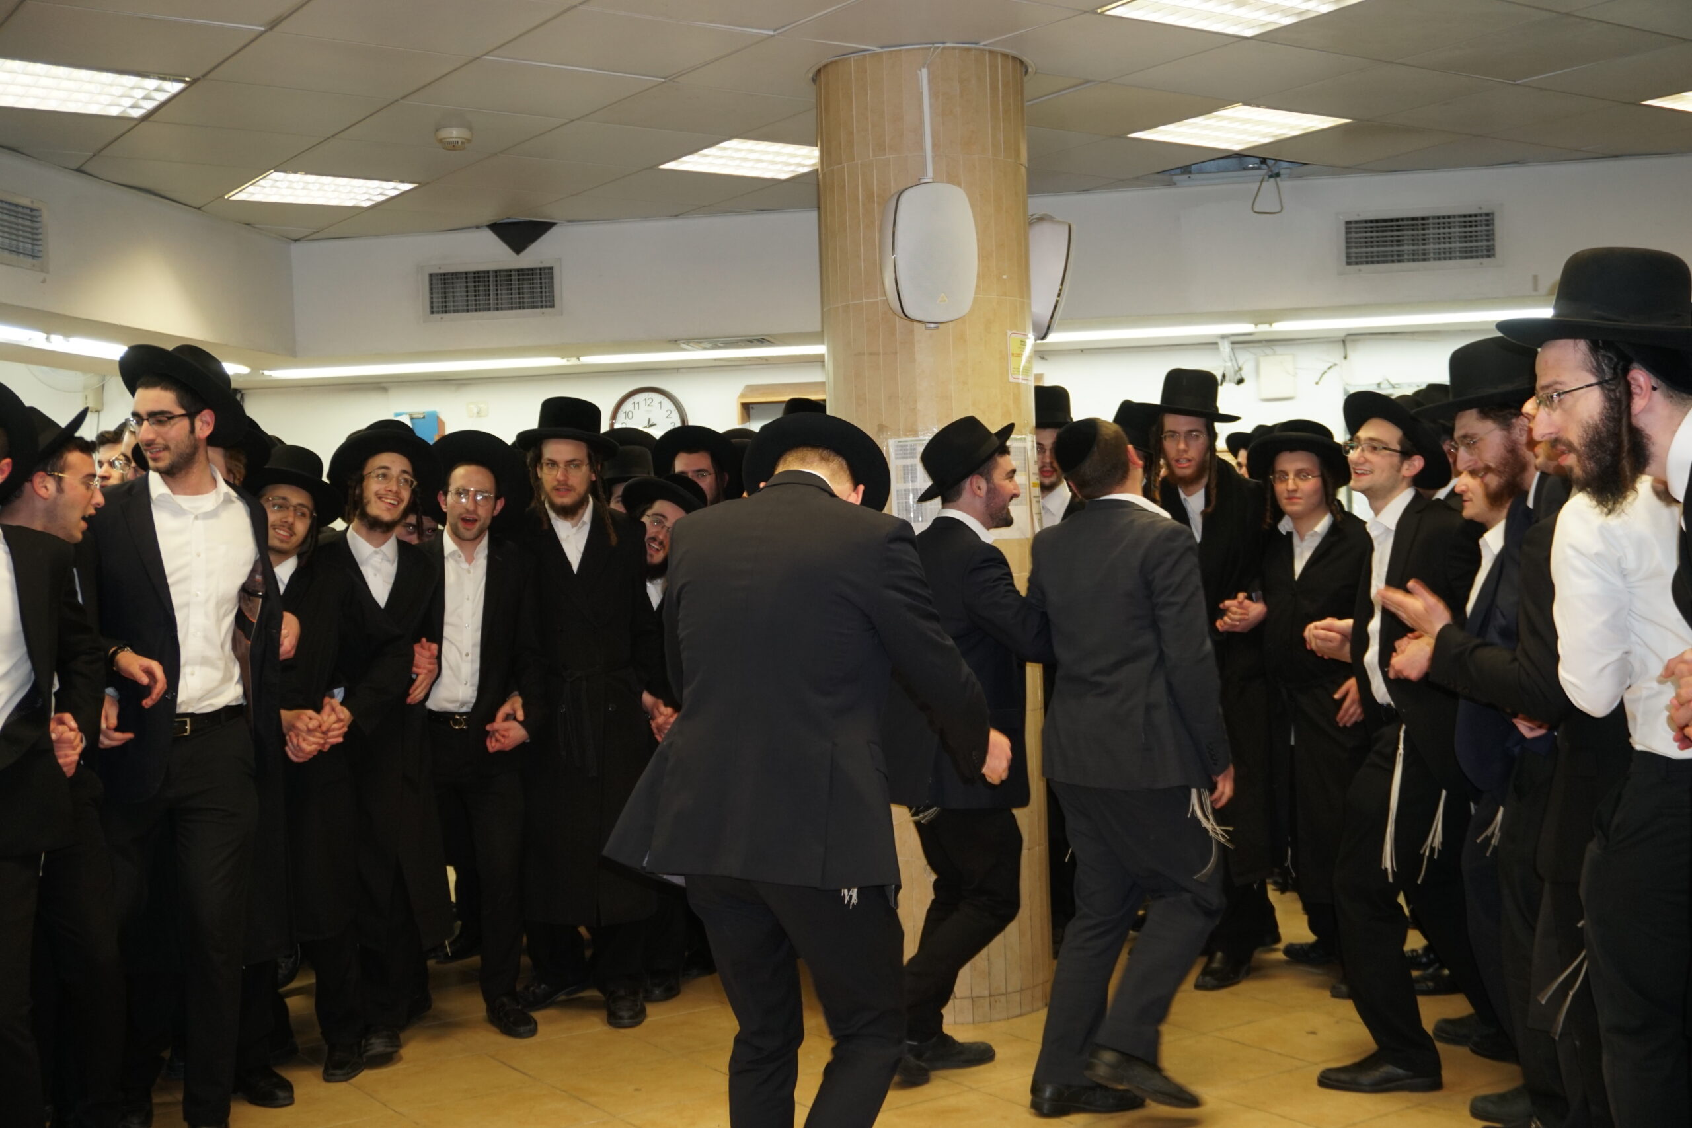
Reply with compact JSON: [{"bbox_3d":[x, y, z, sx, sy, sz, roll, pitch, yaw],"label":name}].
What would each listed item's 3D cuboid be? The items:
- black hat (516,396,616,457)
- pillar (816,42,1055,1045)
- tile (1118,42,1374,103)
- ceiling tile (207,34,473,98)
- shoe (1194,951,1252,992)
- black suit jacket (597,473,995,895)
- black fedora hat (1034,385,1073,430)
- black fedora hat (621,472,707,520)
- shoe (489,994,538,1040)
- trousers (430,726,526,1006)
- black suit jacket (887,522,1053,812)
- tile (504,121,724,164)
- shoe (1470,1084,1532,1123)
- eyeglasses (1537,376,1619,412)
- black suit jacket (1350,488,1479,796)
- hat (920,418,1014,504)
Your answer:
[{"bbox_3d":[-0.837,-0.421,5.680,0.305,0.135,0.345,2,-9,2],"label":"black hat"},{"bbox_3d":[0.265,-0.084,5.630,0.616,2.758,0.616,-2,1,0],"label":"pillar"},{"bbox_3d":[1.218,-1.495,5.685,0.600,0.018,0.600,-3,1,-35],"label":"tile"},{"bbox_3d":[-1.443,-1.418,5.335,0.600,0.020,0.600,-2,1,-35],"label":"ceiling tile"},{"bbox_3d":[1.174,1.232,5.805,0.108,0.105,0.295,-1,1,33],"label":"shoe"},{"bbox_3d":[-0.094,0.224,3.650,0.700,0.790,0.450,-2,-5,9],"label":"black suit jacket"},{"bbox_3d":[0.662,-0.525,6.300,0.320,0.145,0.355,-2,1,0],"label":"black fedora hat"},{"bbox_3d":[-0.540,-0.208,5.750,0.310,0.140,0.340,24,-12,-5],"label":"black fedora hat"},{"bbox_3d":[-0.978,1.298,5.511,0.106,0.110,0.290,-2,1,-28],"label":"shoe"},{"bbox_3d":[-1.093,0.879,5.500,0.380,0.860,0.280,-2,1,-7],"label":"trousers"},{"bbox_3d":[0.326,0.256,4.950,0.360,0.760,0.460,-2,1,-28],"label":"black suit jacket"},{"bbox_3d":[-0.802,-1.456,6.509,0.600,0.020,0.600,-3,1,-35],"label":"tile"},{"bbox_3d":[1.618,1.236,4.390,0.295,0.110,0.105,-2,1,6],"label":"shoe"},{"bbox_3d":[1.009,-0.228,2.521,0.150,0.042,0.140,-14,-2,13],"label":"eyeglasses"},{"bbox_3d":[1.476,0.202,4.820,0.350,0.780,0.460,-2,1,-27],"label":"black suit jacket"},{"bbox_3d":[0.291,-0.291,4.929,0.325,0.130,0.310,-40,2,-1],"label":"hat"}]

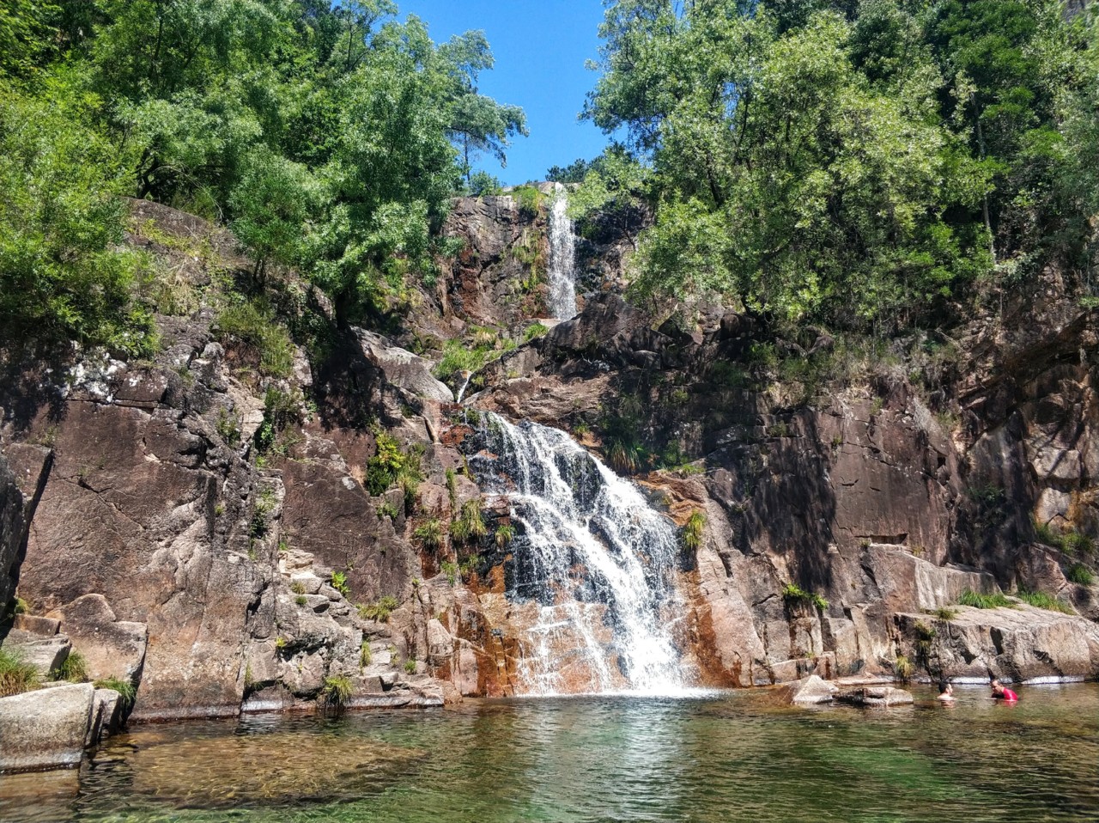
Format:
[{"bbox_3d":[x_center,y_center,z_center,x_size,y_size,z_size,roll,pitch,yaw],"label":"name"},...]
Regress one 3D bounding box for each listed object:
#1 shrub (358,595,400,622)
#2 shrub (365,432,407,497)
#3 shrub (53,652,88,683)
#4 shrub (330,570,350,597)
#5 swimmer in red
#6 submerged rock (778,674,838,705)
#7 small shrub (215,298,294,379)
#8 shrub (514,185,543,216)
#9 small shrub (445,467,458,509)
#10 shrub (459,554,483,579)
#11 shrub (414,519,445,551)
[{"bbox_3d":[-3.040,3.497,15.200,0.731,0.463,0.549,2,-13,-9],"label":"shrub"},{"bbox_3d":[-3.227,1.042,16.900,0.840,1.250,0.750,0,-13,0],"label":"shrub"},{"bbox_3d":[-5.588,2.987,10.000,0.410,0.380,0.380,0,-13,0],"label":"shrub"},{"bbox_3d":[-3.735,3.075,15.300,0.368,0.437,0.294,2,-13,-9],"label":"shrub"},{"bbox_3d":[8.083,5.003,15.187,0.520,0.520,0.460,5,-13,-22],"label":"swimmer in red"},{"bbox_3d":[4.382,4.717,14.500,1.020,0.480,0.800,0,-13,0],"label":"submerged rock"},{"bbox_3d":[-6.198,-1.543,18.000,1.660,1.498,1.328,2,-13,-9],"label":"small shrub"},{"bbox_3d":[-0.675,-6.795,27.500,0.937,0.943,0.797,0,-12,0],"label":"shrub"},{"bbox_3d":[-1.974,1.543,17.200,0.250,0.800,0.270,0,-13,0],"label":"small shrub"},{"bbox_3d":[-1.504,2.967,16.400,0.460,0.470,0.400,0,-13,0],"label":"shrub"},{"bbox_3d":[-2.279,2.328,16.300,0.588,0.590,0.471,2,-13,-9],"label":"shrub"}]

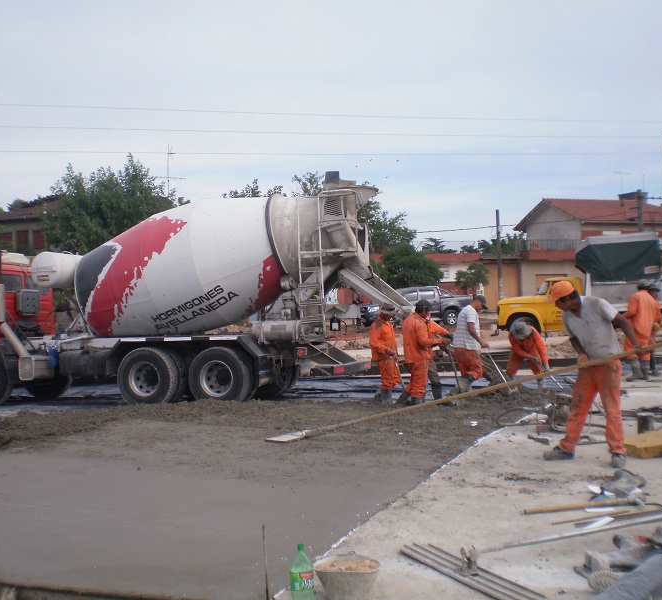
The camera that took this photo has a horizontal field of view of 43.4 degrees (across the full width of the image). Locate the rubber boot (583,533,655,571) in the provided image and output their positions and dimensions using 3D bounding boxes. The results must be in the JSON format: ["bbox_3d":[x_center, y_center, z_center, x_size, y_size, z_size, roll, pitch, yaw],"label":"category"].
[{"bbox_3d":[1.560,1.366,4.500,0.360,0.140,0.270,-2,0,-12],"label":"rubber boot"}]

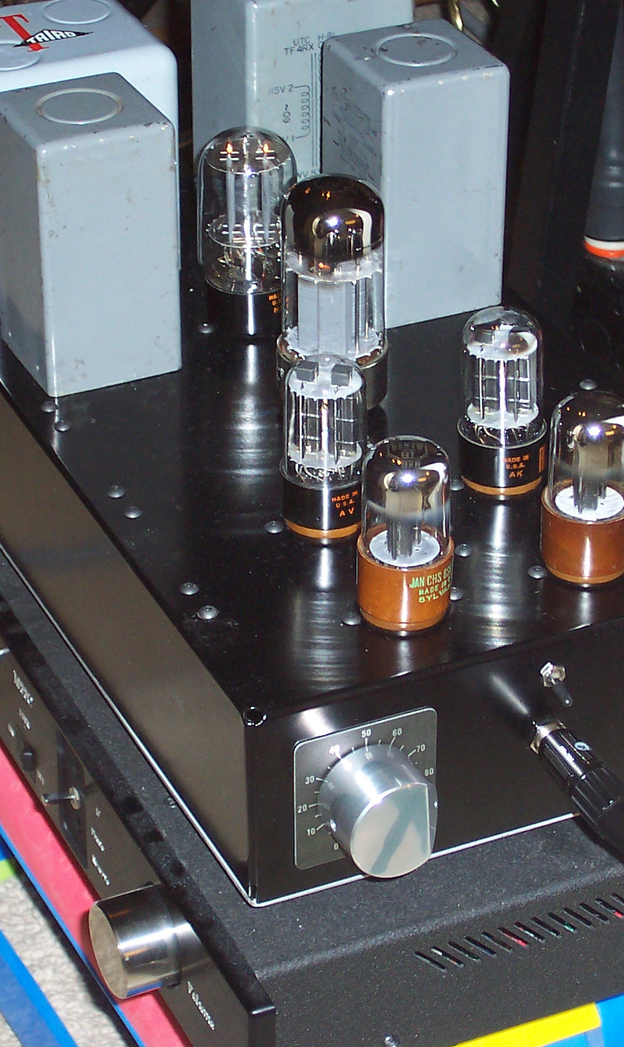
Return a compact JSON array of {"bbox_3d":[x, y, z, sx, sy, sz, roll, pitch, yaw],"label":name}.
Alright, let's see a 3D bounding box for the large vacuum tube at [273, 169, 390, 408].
[{"bbox_3d":[0.008,-0.092,1.092,0.043,0.086,0.043,0,31,0],"label":"large vacuum tube"}]

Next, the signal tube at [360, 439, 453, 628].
[{"bbox_3d":[0.032,0.001,0.960,0.033,0.064,0.033,0,31,0],"label":"signal tube"}]

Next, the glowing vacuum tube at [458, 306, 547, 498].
[{"bbox_3d":[0.070,-0.046,1.035,0.033,0.067,0.033,0,31,0],"label":"glowing vacuum tube"}]

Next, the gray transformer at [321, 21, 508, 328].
[{"bbox_3d":[0.041,-0.142,1.159,0.055,0.106,0.055,-14,34,-22],"label":"gray transformer"}]

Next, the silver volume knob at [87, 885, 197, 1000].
[{"bbox_3d":[-0.061,0.143,0.982,0.020,0.035,0.035,-13,34,-21],"label":"silver volume knob"}]

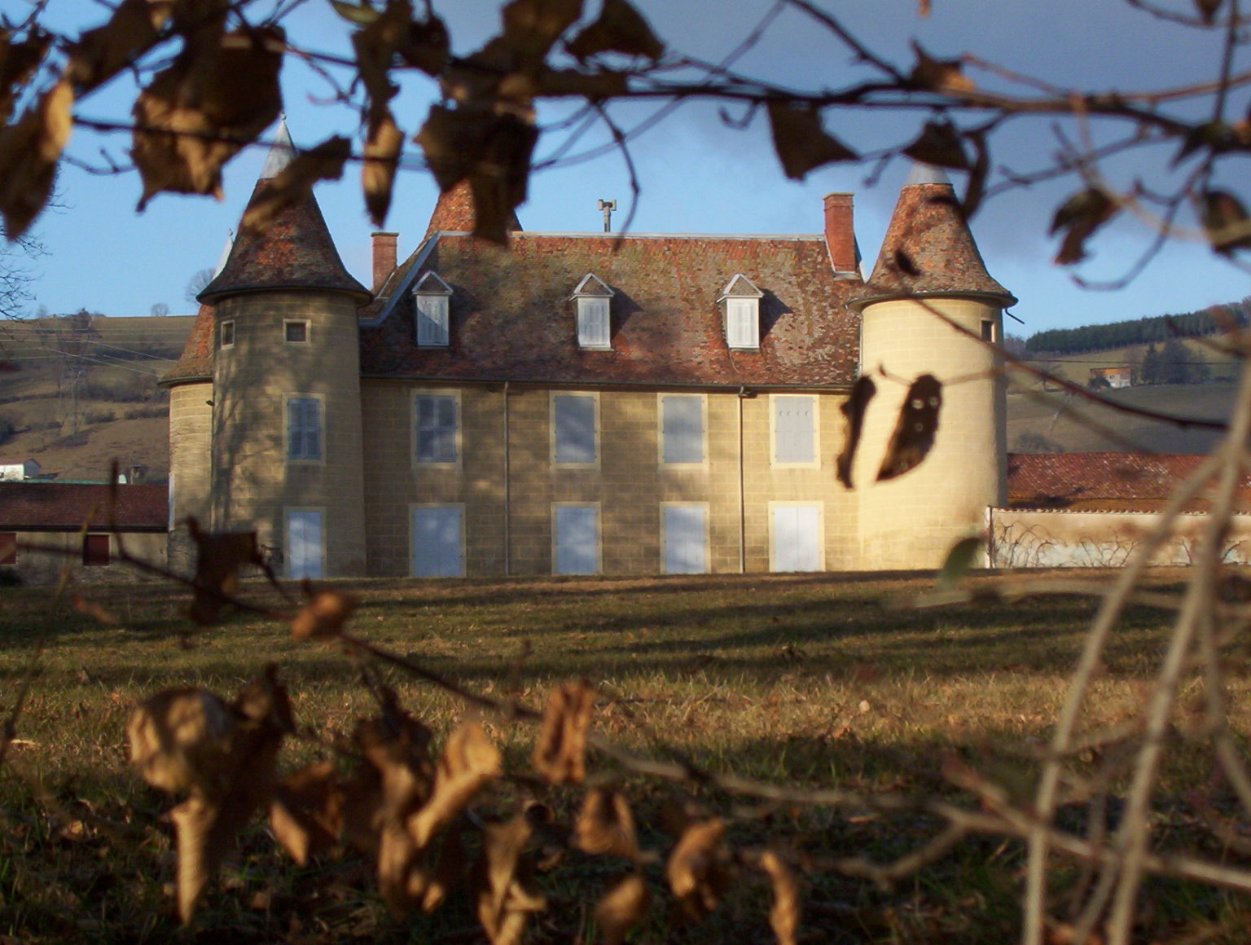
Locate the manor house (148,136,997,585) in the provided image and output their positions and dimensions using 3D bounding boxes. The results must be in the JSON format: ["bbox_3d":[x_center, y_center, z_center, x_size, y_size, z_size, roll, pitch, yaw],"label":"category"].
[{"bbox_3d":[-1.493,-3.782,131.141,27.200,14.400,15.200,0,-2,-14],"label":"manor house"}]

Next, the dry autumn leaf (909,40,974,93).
[{"bbox_3d":[0.145,-0.187,1.800,0.031,0.026,0.020,0,-2,0],"label":"dry autumn leaf"}]

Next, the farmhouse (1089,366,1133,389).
[{"bbox_3d":[155.177,-30.275,1250.000,13.500,7.200,10.000,-1,-2,9],"label":"farmhouse"}]

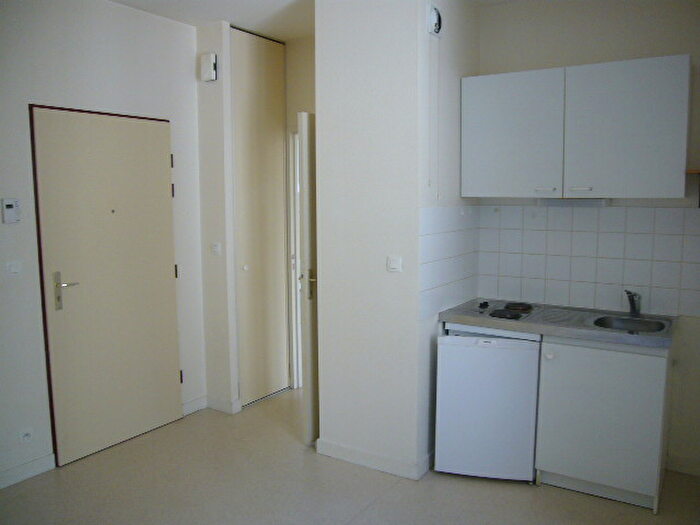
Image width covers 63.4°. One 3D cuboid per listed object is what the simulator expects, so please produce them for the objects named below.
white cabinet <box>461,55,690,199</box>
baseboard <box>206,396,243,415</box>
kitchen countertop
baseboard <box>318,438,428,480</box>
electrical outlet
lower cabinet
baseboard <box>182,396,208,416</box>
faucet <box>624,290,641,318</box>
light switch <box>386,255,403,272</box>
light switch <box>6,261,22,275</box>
[{"bbox_3d":[1.226,-0.708,3.137,1.196,0.702,0.314,4,8,33],"label":"white cabinet"},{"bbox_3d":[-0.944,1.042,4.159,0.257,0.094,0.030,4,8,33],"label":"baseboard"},{"bbox_3d":[1.159,0.318,3.149,1.198,0.055,0.569,4,8,33],"label":"kitchen countertop"},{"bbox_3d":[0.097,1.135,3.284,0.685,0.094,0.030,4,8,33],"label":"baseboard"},{"bbox_3d":[-1.768,0.952,3.090,0.015,0.080,0.080,4,8,33],"label":"electrical outlet"},{"bbox_3d":[1.399,0.775,3.060,0.599,0.849,0.551,4,8,33],"label":"lower cabinet"},{"bbox_3d":[-1.123,1.046,4.114,0.020,0.094,0.250,4,8,33],"label":"baseboard"},{"bbox_3d":[1.511,0.230,3.022,0.055,0.145,0.135,4,8,33],"label":"faucet"},{"bbox_3d":[0.235,0.009,3.044,0.080,0.080,0.014,4,8,33],"label":"light switch"},{"bbox_3d":[-1.768,0.027,2.989,0.014,0.080,0.080,4,8,33],"label":"light switch"}]

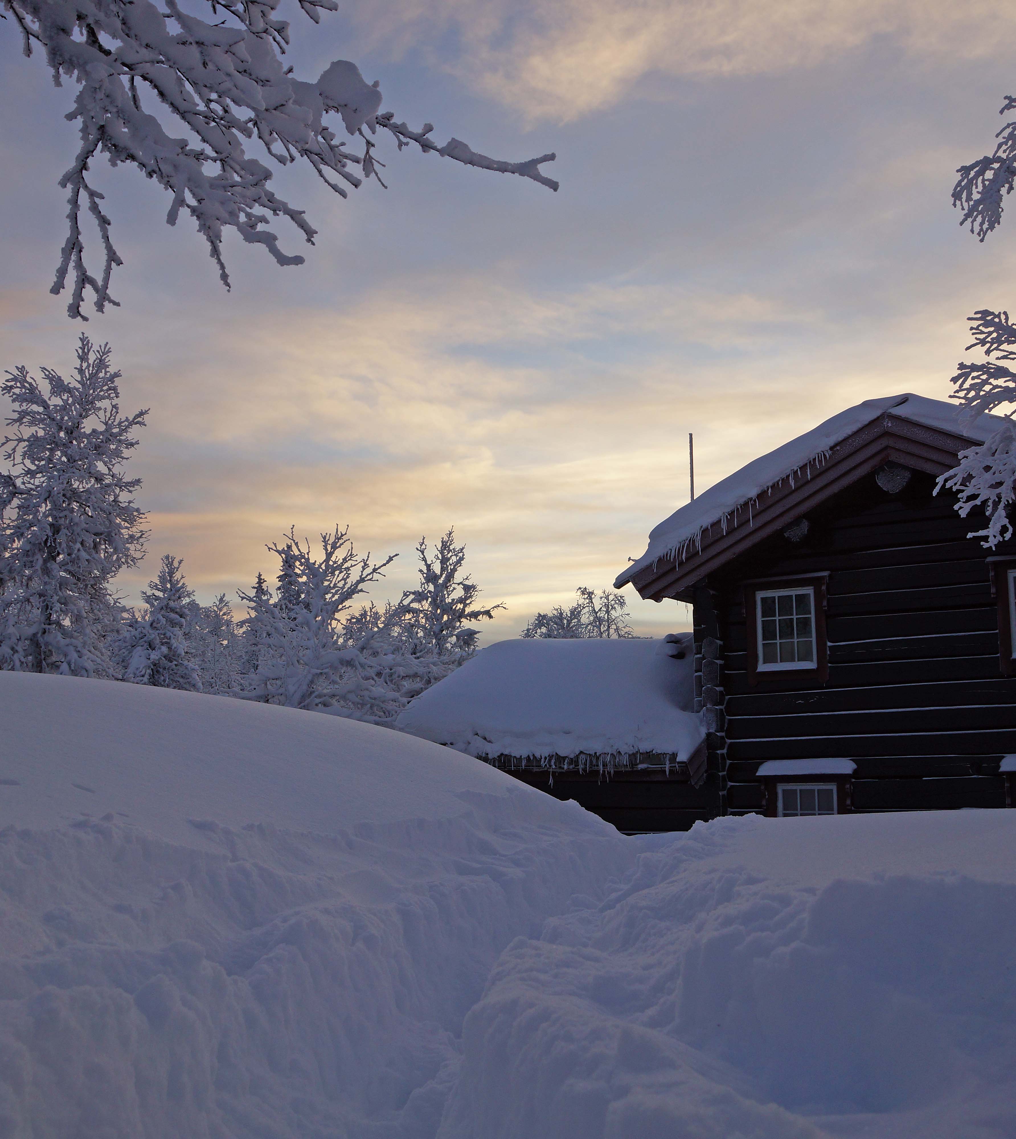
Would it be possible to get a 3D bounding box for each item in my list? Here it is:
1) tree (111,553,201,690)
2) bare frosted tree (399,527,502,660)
[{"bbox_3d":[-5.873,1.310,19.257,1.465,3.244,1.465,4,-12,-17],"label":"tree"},{"bbox_3d":[-1.146,0.994,22.237,1.916,3.764,1.916,1,-12,-3],"label":"bare frosted tree"}]

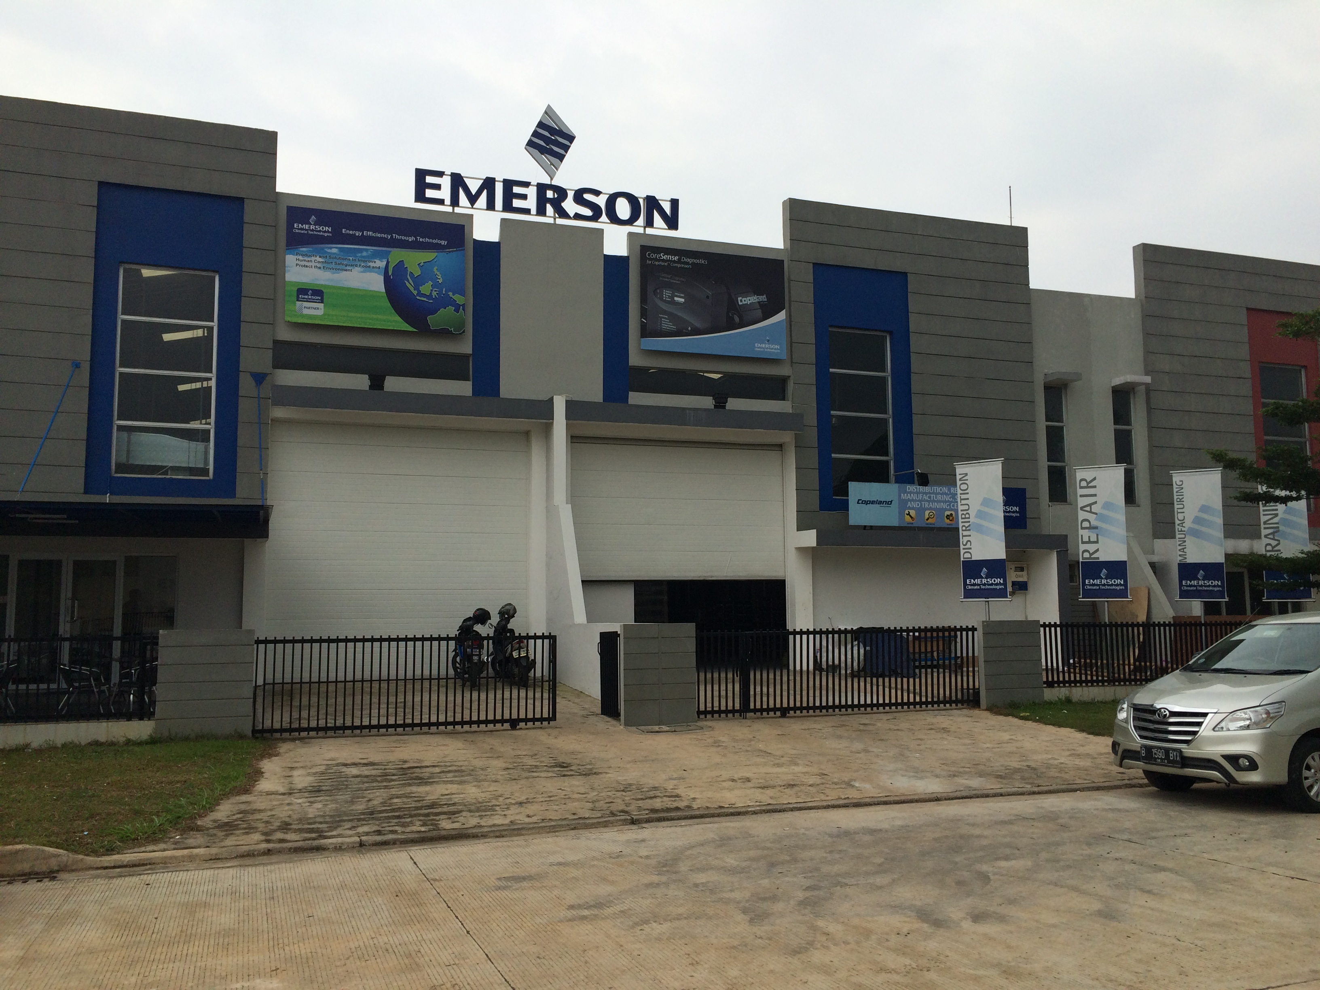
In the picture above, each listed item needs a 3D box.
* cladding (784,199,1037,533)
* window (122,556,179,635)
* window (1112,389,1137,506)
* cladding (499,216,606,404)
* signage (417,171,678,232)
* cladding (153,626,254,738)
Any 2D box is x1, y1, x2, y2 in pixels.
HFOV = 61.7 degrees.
[{"bbox_3d":[5.276,-2.529,22.930,5.715,6.683,0.350,2,-6,-19],"label":"cladding"},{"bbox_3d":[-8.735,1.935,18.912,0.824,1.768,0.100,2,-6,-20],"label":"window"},{"bbox_3d":[10.330,-1.064,24.668,0.569,2.606,0.120,2,-6,-19],"label":"window"},{"bbox_3d":[-2.153,-3.570,21.916,2.087,3.627,0.200,2,-6,-20],"label":"cladding"},{"bbox_3d":[-2.044,-5.492,20.764,5.023,0.621,0.150,2,-6,-19],"label":"signage"},{"bbox_3d":[-5.540,2.297,13.505,1.077,1.290,0.170,2,-6,-20],"label":"cladding"}]

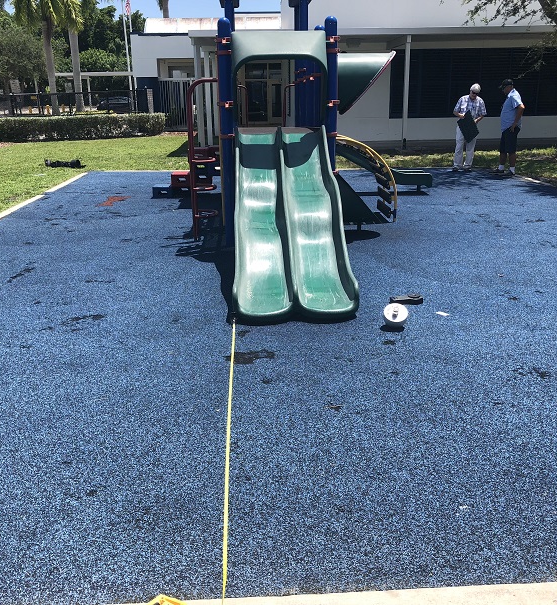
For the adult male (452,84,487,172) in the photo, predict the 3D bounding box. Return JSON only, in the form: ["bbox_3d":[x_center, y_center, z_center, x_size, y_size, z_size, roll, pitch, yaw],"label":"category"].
[{"bbox_3d":[3.938,-3.605,13.478,0.620,1.737,0.420,2,17,7],"label":"adult male"}]

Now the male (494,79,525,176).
[{"bbox_3d":[4.519,-3.413,12.752,0.540,1.789,0.500,0,17,3],"label":"male"}]

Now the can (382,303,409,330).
[{"bbox_3d":[0.786,0.092,4.354,0.161,0.120,0.161,3,48,10],"label":"can"}]

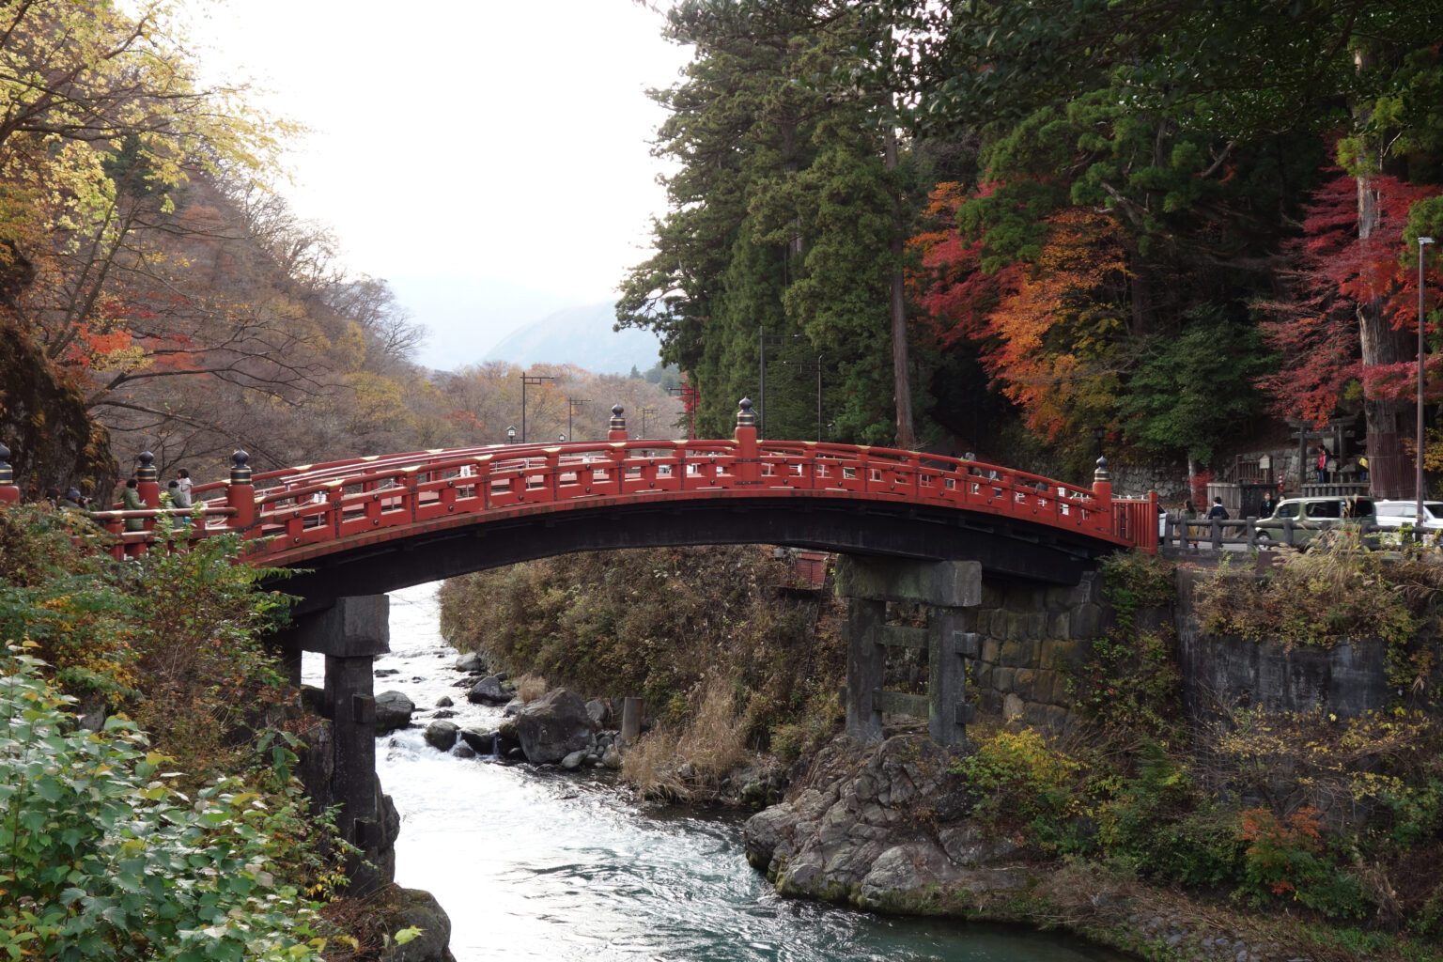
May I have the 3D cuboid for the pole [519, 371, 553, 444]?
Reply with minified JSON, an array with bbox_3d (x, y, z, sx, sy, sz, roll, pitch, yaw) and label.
[{"bbox_3d":[-10.300,-2.400,100.000,1.900,7.400,0.200,0,0,0],"label":"pole"}]

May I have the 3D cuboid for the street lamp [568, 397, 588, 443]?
[{"bbox_3d":[-11.100,-2.700,140.000,1.900,7.400,0.200,0,0,0],"label":"street lamp"}]

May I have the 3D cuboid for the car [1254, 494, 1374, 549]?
[{"bbox_3d":[18.980,1.280,58.000,1.700,1.650,3.890,0,0,-33],"label":"car"}]

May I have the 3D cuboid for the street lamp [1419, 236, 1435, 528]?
[{"bbox_3d":[19.600,-2.300,50.200,0.700,8.900,0.250,0,0,-37],"label":"street lamp"}]

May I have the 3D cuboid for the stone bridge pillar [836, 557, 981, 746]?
[{"bbox_3d":[5.700,5.150,55.600,1.100,5.650,5.600,0,0,-37],"label":"stone bridge pillar"}]

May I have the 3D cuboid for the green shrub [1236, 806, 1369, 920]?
[{"bbox_3d":[13.500,8.800,42.200,3.000,2.600,2.400,0,0,0],"label":"green shrub"}]

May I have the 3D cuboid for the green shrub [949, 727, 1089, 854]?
[{"bbox_3d":[8.200,8.550,50.200,3.700,3.300,2.900,0,0,0],"label":"green shrub"}]

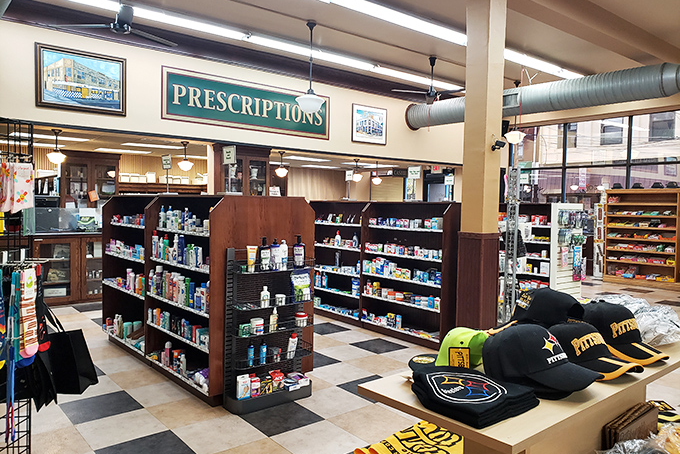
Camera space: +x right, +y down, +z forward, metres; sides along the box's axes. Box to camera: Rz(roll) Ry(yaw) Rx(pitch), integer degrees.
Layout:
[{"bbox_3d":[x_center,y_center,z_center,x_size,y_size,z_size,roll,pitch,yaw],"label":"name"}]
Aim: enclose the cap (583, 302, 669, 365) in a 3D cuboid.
[{"bbox_3d":[0.911,0.337,1.662,0.265,0.150,0.175,3,3,39],"label":"cap"}]

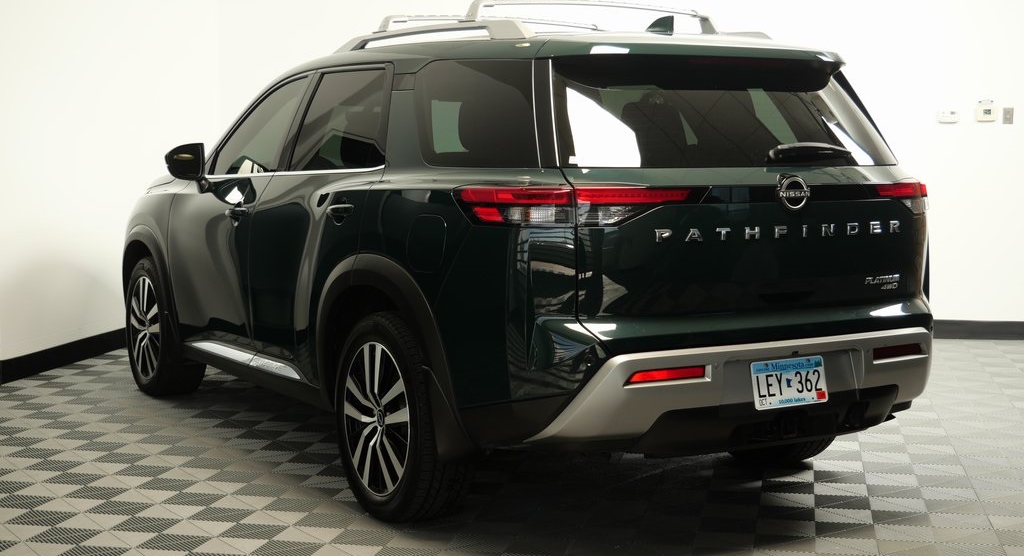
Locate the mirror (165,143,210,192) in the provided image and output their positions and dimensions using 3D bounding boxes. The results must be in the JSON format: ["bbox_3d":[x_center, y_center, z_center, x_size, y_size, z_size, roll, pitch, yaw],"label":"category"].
[{"bbox_3d":[-1.527,-0.526,6.418,0.220,0.220,0.140,-3,6,-31],"label":"mirror"}]

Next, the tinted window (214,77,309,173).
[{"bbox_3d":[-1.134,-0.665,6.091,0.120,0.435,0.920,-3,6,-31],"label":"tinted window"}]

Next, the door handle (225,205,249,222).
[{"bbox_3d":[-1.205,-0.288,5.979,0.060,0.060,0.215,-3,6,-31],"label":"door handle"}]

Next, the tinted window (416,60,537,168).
[{"bbox_3d":[-0.116,-0.548,4.488,0.130,0.360,0.750,-4,7,-41],"label":"tinted window"}]

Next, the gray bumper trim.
[{"bbox_3d":[0.858,0.328,4.455,1.780,0.295,0.250,-3,6,-31],"label":"gray bumper trim"}]

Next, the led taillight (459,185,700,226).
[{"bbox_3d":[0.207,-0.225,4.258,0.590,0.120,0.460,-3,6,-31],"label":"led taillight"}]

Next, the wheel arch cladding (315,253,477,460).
[{"bbox_3d":[-0.402,0.239,4.726,0.130,0.635,1.230,-3,6,-31],"label":"wheel arch cladding"}]

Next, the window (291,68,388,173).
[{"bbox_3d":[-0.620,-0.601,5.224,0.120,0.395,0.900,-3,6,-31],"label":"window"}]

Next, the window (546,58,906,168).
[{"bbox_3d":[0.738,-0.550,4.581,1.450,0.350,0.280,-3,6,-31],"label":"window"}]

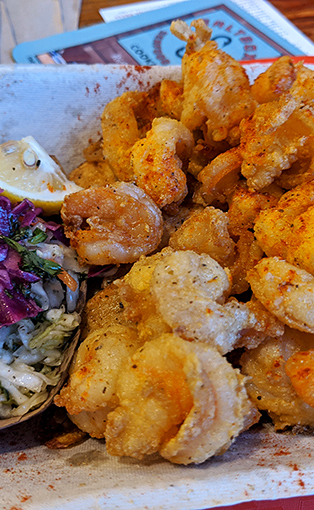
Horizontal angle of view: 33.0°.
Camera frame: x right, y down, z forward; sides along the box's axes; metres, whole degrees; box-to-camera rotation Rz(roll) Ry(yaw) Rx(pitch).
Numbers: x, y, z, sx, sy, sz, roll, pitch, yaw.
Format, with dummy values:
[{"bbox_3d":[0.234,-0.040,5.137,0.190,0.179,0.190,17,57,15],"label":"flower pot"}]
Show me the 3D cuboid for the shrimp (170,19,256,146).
[{"bbox_3d":[0.030,-0.089,0.274,0.040,0.062,0.032,-9,10,8],"label":"shrimp"}]

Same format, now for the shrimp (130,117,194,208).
[{"bbox_3d":[0.002,-0.043,0.250,0.029,0.029,0.044,-6,94,7],"label":"shrimp"}]

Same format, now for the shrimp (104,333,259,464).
[{"bbox_3d":[0.009,0.053,0.197,0.053,0.036,0.043,0,49,0],"label":"shrimp"}]

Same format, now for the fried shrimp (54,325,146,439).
[{"bbox_3d":[-0.019,0.048,0.200,0.036,0.028,0.041,24,55,18],"label":"fried shrimp"}]

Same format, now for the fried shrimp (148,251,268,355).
[{"bbox_3d":[0.020,0.017,0.206,0.048,0.026,0.034,23,55,18],"label":"fried shrimp"}]

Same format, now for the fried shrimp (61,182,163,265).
[{"bbox_3d":[-0.020,-0.014,0.239,0.045,0.025,0.037,0,51,0],"label":"fried shrimp"}]

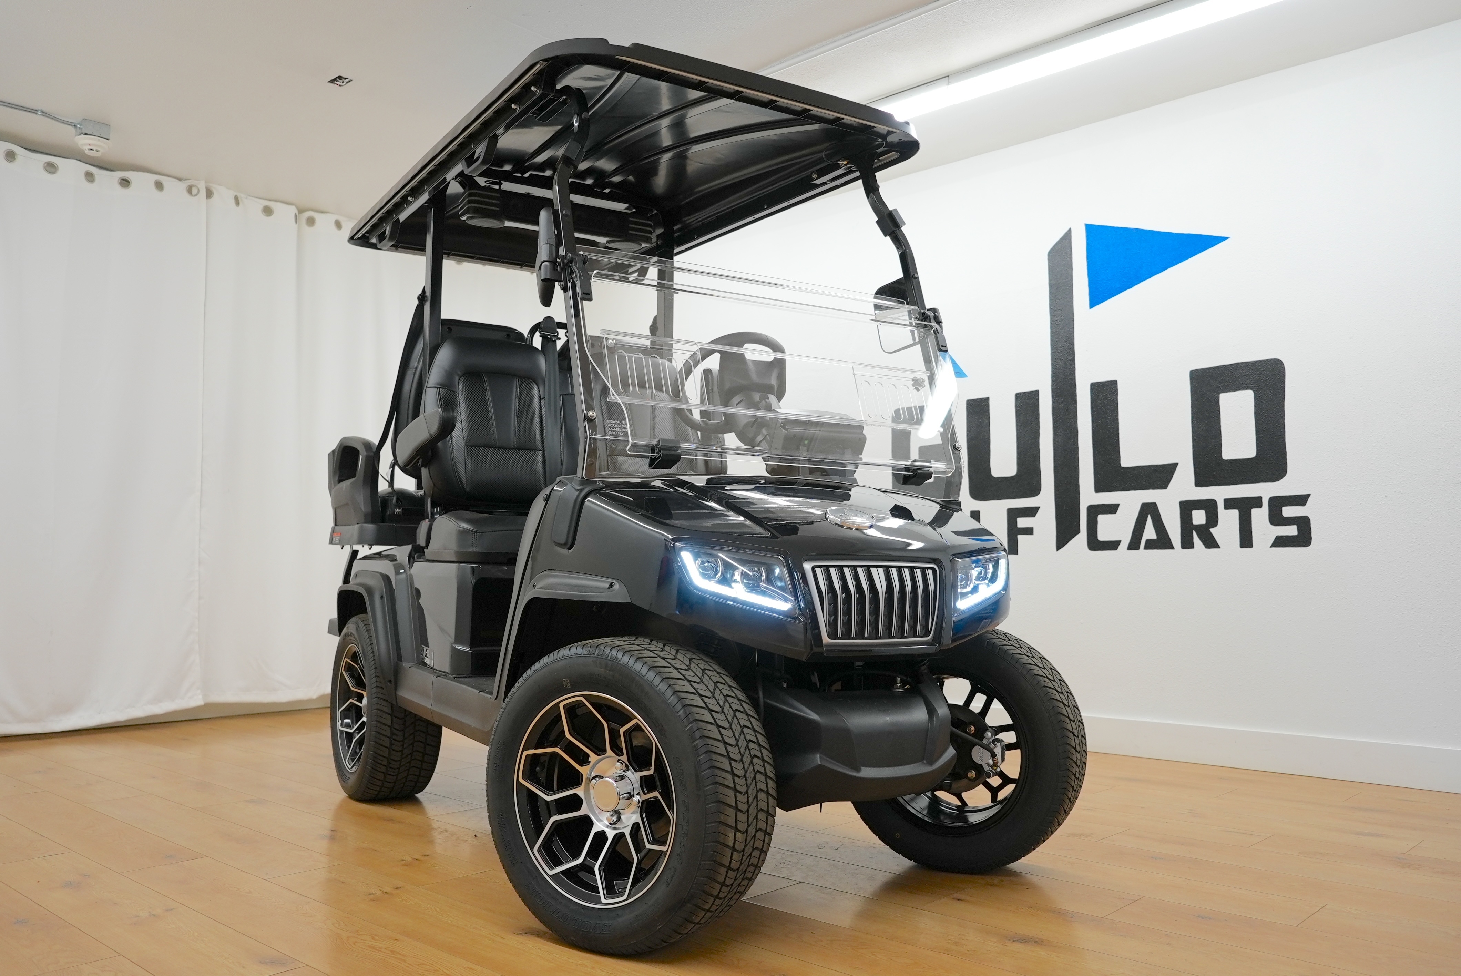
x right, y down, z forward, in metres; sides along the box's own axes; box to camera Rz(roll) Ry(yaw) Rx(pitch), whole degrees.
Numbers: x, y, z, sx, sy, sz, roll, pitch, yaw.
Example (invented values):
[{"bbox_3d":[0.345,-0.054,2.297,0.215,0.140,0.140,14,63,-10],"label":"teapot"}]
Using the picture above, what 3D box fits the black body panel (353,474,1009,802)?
[{"bbox_3d":[-0.268,0.360,3.209,1.100,0.660,2.180,2,-5,-32],"label":"black body panel"}]

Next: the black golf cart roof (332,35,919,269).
[{"bbox_3d":[-0.401,-0.954,3.547,1.129,0.125,1.937,2,-4,-32],"label":"black golf cart roof"}]

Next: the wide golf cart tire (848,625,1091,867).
[{"bbox_3d":[0.552,0.618,2.754,0.585,0.585,0.230,-3,-5,32],"label":"wide golf cart tire"}]

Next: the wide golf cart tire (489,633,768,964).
[{"bbox_3d":[-0.200,0.586,2.216,0.585,0.585,0.230,-3,-5,33],"label":"wide golf cart tire"}]

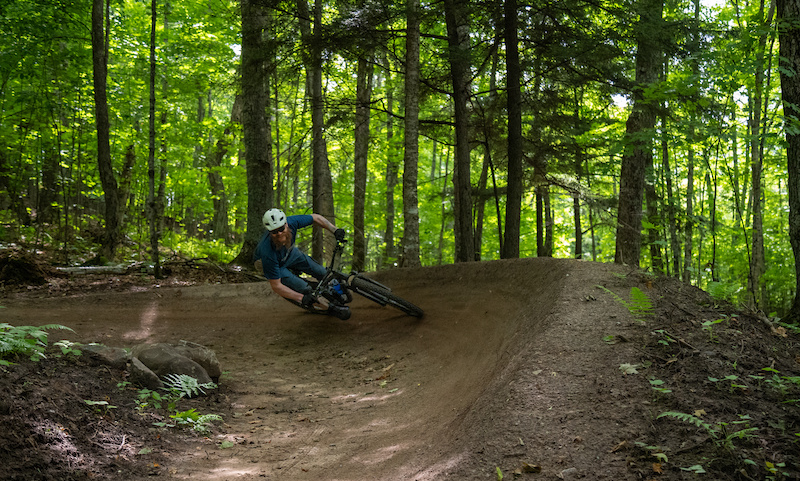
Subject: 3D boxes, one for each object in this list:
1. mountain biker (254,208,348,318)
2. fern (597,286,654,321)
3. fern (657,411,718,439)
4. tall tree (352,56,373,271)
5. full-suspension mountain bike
[{"bbox_3d":[-0.940,0.220,8.500,0.900,1.050,0.850,-11,3,-19],"label":"mountain biker"},{"bbox_3d":[1.650,0.460,6.500,0.420,0.250,0.340,0,2,0],"label":"fern"},{"bbox_3d":[1.330,0.850,4.100,0.280,0.140,0.220,0,2,0],"label":"fern"},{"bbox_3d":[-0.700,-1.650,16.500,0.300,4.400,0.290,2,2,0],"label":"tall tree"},{"bbox_3d":[-0.520,0.450,8.450,1.020,0.780,1.850,40,-27,-31],"label":"full-suspension mountain bike"}]

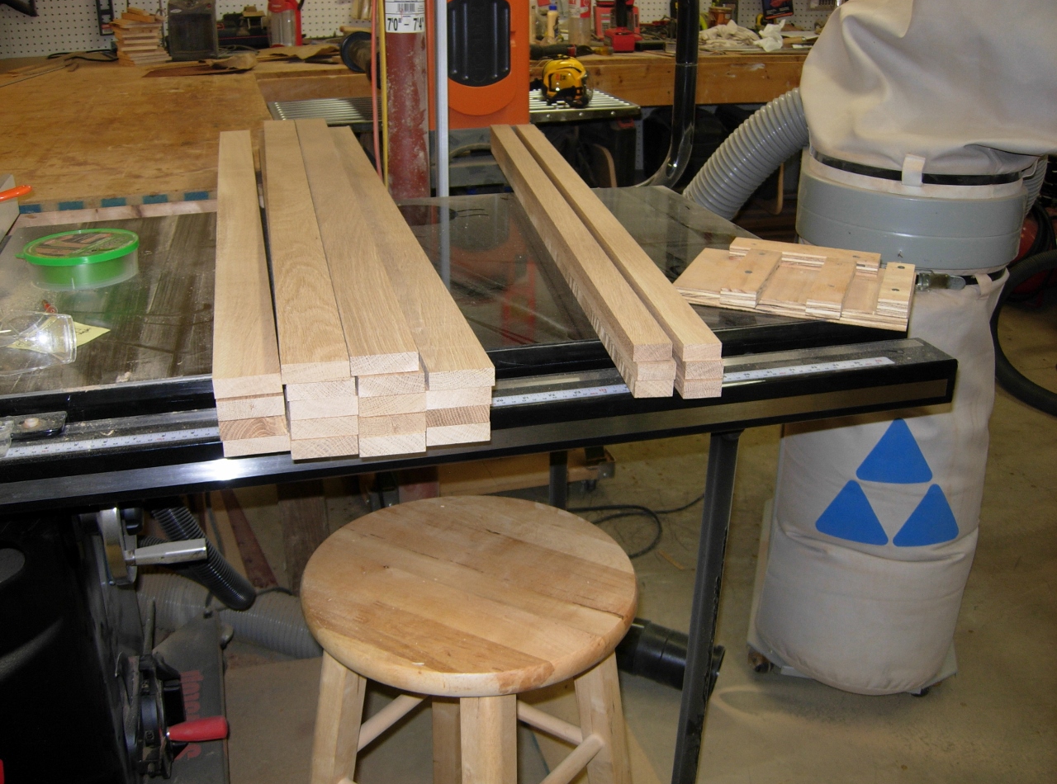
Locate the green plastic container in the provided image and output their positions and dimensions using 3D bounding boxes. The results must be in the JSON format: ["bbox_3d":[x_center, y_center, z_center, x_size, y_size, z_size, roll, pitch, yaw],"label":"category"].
[{"bbox_3d":[-0.549,-0.164,1.357,0.144,0.042,0.142,-6,24,-14],"label":"green plastic container"}]

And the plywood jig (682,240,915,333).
[{"bbox_3d":[0.312,-0.126,1.276,0.265,0.036,0.220,9,25,19],"label":"plywood jig"}]

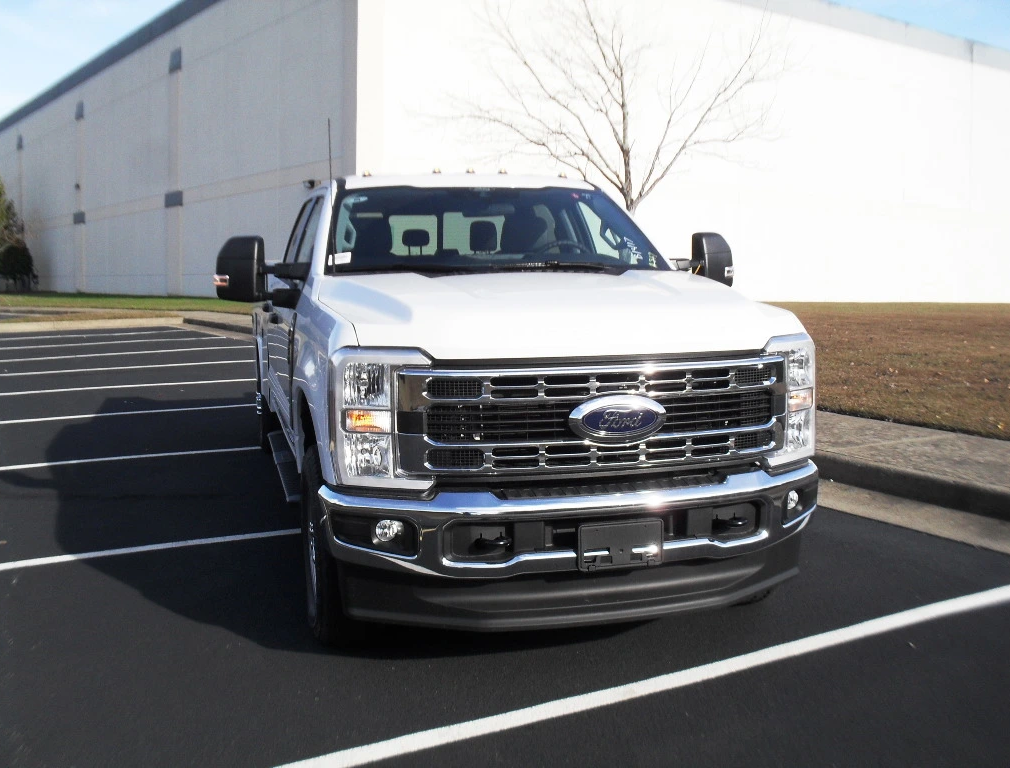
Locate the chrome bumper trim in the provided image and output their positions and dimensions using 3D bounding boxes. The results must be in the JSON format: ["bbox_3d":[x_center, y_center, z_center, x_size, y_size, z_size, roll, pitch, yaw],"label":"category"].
[{"bbox_3d":[0.347,0.466,3.785,1.970,0.300,0.455,-2,9,-15],"label":"chrome bumper trim"}]

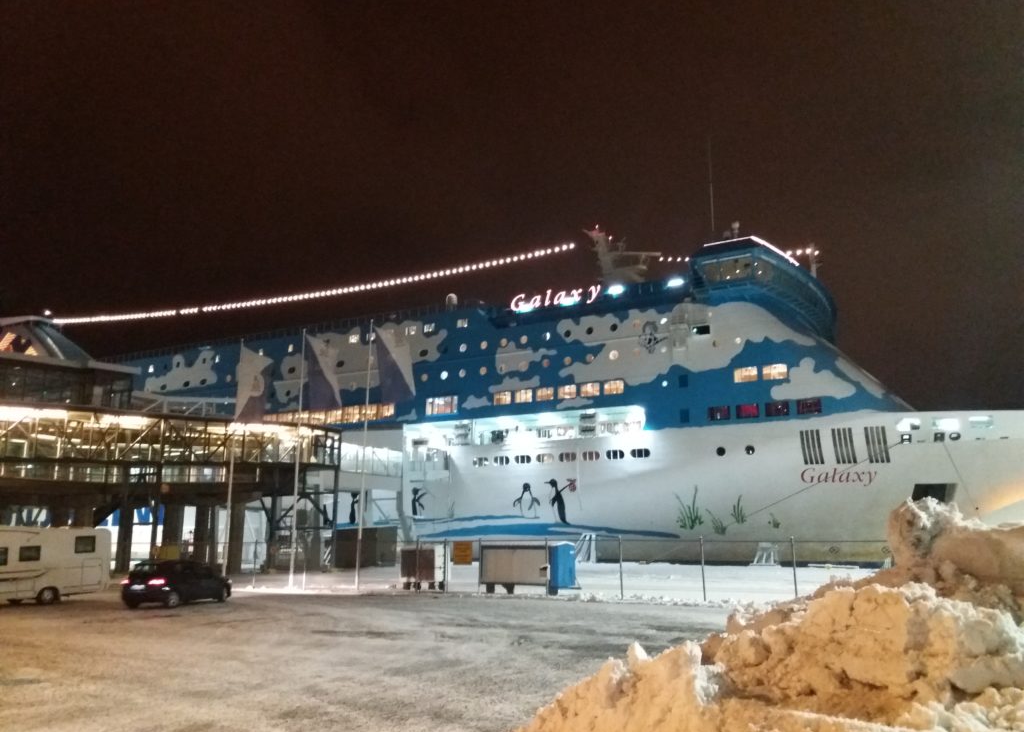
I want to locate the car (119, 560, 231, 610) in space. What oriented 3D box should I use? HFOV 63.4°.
[{"bbox_3d":[-11.660,7.615,29.160,1.800,1.480,4.300,-3,-12,14],"label":"car"}]

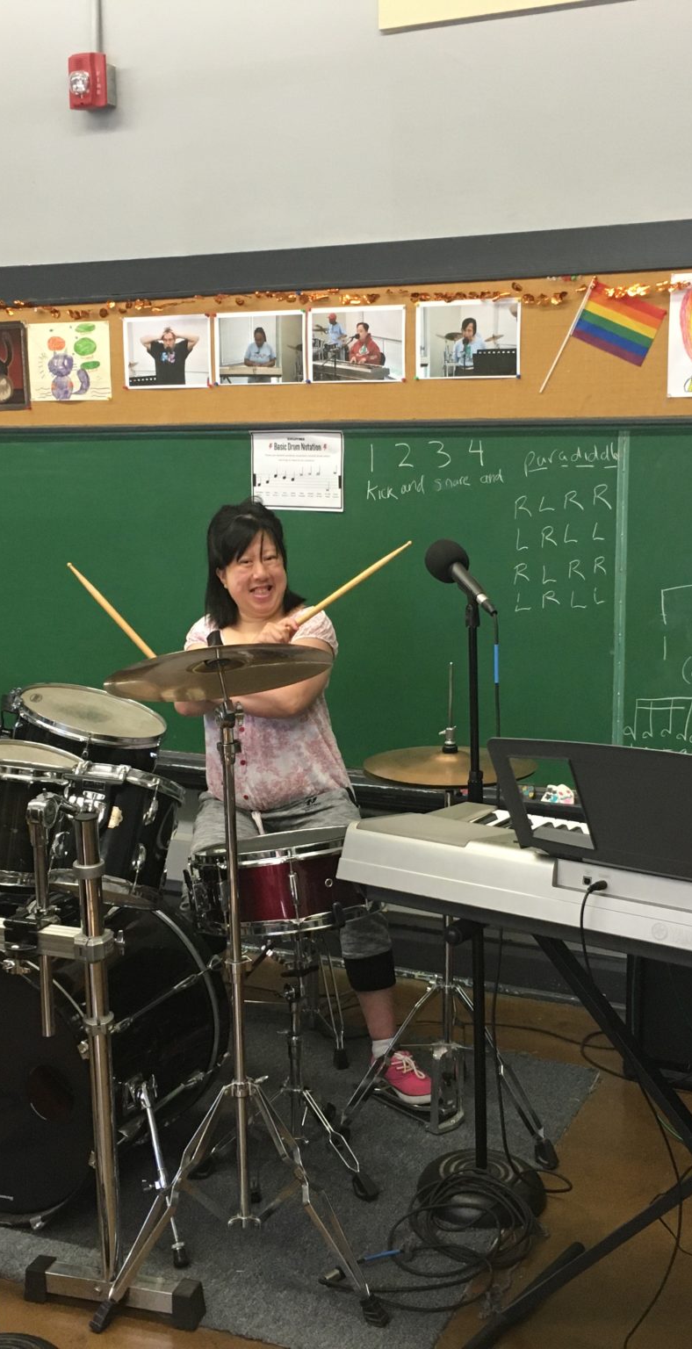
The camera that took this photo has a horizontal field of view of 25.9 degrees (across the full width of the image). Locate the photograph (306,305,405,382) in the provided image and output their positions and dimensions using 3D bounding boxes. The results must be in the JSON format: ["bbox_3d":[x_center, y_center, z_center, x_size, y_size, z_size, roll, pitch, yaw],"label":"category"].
[{"bbox_3d":[0.028,-0.843,3.853,0.270,0.185,0.008,4,11,25],"label":"photograph"}]

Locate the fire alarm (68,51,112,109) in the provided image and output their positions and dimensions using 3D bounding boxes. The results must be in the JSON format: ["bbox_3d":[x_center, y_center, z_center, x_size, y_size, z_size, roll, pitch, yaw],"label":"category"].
[{"bbox_3d":[-0.678,-1.575,4.012,0.120,0.140,0.060,4,10,25],"label":"fire alarm"}]

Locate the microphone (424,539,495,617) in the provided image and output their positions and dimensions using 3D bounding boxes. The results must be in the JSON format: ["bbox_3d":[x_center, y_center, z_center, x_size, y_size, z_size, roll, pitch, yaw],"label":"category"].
[{"bbox_3d":[0.212,-0.176,2.745,0.078,0.078,0.185,-11,52,-44],"label":"microphone"}]

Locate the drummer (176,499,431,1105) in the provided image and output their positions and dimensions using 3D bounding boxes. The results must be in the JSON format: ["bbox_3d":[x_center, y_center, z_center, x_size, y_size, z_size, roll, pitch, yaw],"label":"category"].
[{"bbox_3d":[-0.066,0.252,3.514,0.570,1.320,0.640,2,10,17],"label":"drummer"}]

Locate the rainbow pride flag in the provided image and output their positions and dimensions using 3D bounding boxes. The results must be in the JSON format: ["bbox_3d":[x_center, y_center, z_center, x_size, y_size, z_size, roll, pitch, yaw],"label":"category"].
[{"bbox_3d":[0.640,-0.822,3.531,0.192,0.128,0.012,28,20,19],"label":"rainbow pride flag"}]

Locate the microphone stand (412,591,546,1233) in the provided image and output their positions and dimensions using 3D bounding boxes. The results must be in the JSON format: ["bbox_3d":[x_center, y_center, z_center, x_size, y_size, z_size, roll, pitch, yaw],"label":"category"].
[{"bbox_3d":[0.255,0.429,2.811,0.255,1.160,0.255,-1,9,0],"label":"microphone stand"}]

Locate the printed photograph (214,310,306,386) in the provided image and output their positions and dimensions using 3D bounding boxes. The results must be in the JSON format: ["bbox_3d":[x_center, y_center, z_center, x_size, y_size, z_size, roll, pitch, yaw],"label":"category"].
[{"bbox_3d":[-0.228,-0.861,3.974,0.264,0.184,0.008,4,11,25],"label":"printed photograph"}]

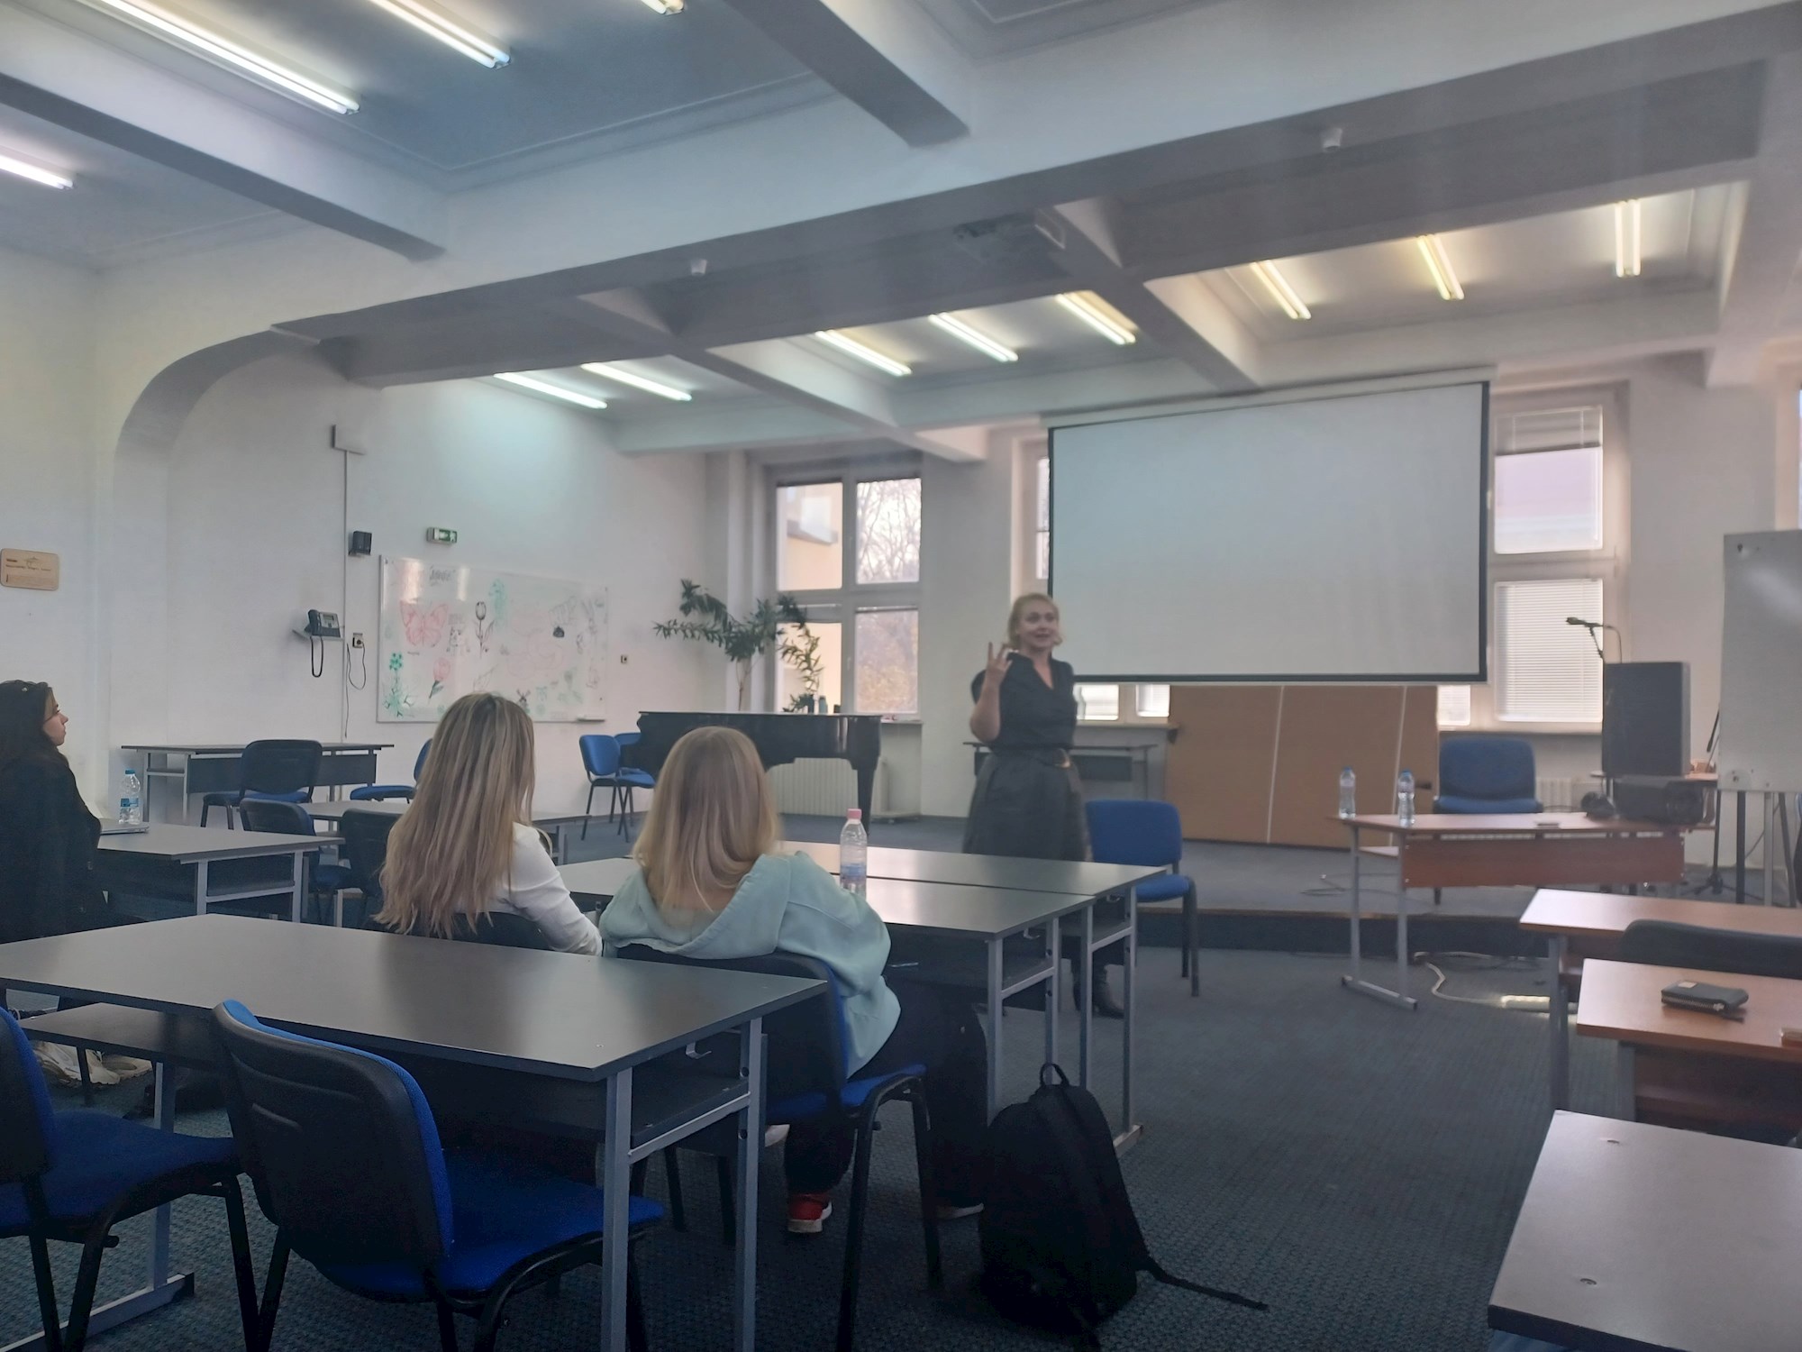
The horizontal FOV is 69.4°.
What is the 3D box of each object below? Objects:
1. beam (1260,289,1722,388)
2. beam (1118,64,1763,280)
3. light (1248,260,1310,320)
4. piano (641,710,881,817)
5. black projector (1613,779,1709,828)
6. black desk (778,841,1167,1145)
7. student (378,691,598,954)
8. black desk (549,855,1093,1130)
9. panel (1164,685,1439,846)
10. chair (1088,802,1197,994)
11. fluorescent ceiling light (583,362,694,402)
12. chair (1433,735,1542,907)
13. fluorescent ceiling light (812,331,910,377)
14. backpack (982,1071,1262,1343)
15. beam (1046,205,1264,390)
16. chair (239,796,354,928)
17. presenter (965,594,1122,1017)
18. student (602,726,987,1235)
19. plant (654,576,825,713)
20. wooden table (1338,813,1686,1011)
[{"bbox_3d":[3.864,-2.216,8.748,2.770,0.320,0.360,0,-2,29],"label":"beam"},{"bbox_3d":[2.564,-2.473,6.588,2.880,0.420,0.300,0,-2,29],"label":"beam"},{"bbox_3d":[2.256,-2.380,7.859,0.160,0.100,1.500,0,-2,30],"label":"light"},{"bbox_3d":[-1.240,0.787,10.560,1.480,0.980,1.680,2,-2,-44],"label":"piano"},{"bbox_3d":[3.520,0.588,6.020,0.245,0.178,0.300,1,-2,-13],"label":"black projector"},{"bbox_3d":[-0.038,0.960,4.129,1.600,0.736,0.660,0,-2,30],"label":"black desk"},{"bbox_3d":[-0.852,0.678,3.309,0.560,1.264,0.880,0,-2,29],"label":"student"},{"bbox_3d":[-0.354,0.943,3.469,1.610,0.754,0.620,0,-2,29],"label":"black desk"},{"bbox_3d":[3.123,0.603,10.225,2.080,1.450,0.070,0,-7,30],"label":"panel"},{"bbox_3d":[1.062,0.970,5.865,0.530,0.810,0.570,0,-2,7],"label":"chair"},{"bbox_3d":[-2.175,-2.426,10.690,0.150,0.080,1.450,0,-2,29],"label":"fluorescent ceiling light"},{"bbox_3d":[3.135,0.773,6.950,0.560,0.855,0.590,0,-2,22],"label":"chair"},{"bbox_3d":[-0.353,-2.369,9.381,0.160,0.100,1.500,0,-2,30],"label":"fluorescent ceiling light"},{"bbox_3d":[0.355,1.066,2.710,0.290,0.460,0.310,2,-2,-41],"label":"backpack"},{"bbox_3d":[1.580,-2.429,8.106,0.320,0.390,3.950,0,-2,29],"label":"beam"},{"bbox_3d":[-2.539,0.949,5.740,0.520,0.810,0.550,0,-2,29],"label":"chair"},{"bbox_3d":[0.570,0.521,5.320,0.540,1.690,0.450,2,-2,-30],"label":"presenter"},{"bbox_3d":[-0.178,0.710,2.914,0.640,1.194,0.910,0,-2,29],"label":"student"},{"bbox_3d":[-1.520,0.238,12.000,1.500,2.150,1.300,0,-2,30],"label":"plant"},{"bbox_3d":[2.700,1.038,5.930,1.420,0.736,0.660,1,-2,-13],"label":"wooden table"}]

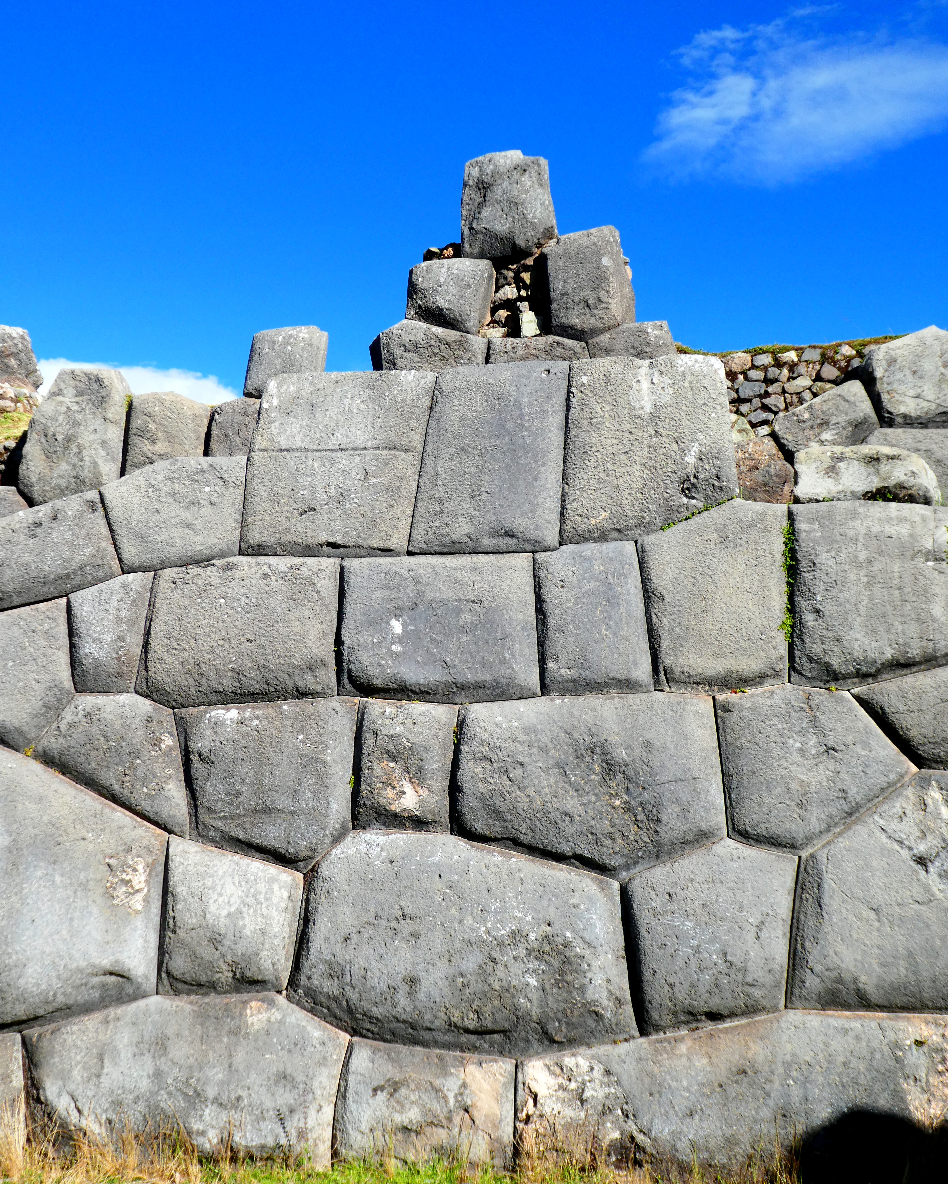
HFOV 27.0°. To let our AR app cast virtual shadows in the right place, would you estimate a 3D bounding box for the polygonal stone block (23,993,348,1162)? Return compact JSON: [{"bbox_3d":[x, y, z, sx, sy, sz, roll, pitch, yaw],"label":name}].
[{"bbox_3d":[-1.712,2.990,12.245,1.966,1.007,0.900,0,-9,3],"label":"polygonal stone block"}]

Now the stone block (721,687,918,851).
[{"bbox_3d":[2.118,1.132,12.484,1.211,1.031,0.800,0,-9,3],"label":"stone block"}]

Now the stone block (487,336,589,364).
[{"bbox_3d":[0.438,-1.555,13.224,0.677,0.215,0.500,0,-9,3],"label":"stone block"}]

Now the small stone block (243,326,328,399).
[{"bbox_3d":[-1.335,-1.626,14.491,0.618,0.521,0.500,-1,-9,5],"label":"small stone block"}]

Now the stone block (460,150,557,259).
[{"bbox_3d":[0.265,-2.781,14.501,0.684,0.720,0.620,-1,-9,5],"label":"stone block"}]

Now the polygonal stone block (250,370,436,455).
[{"bbox_3d":[-0.867,-1.181,13.867,1.280,0.577,0.700,-1,-9,5],"label":"polygonal stone block"}]

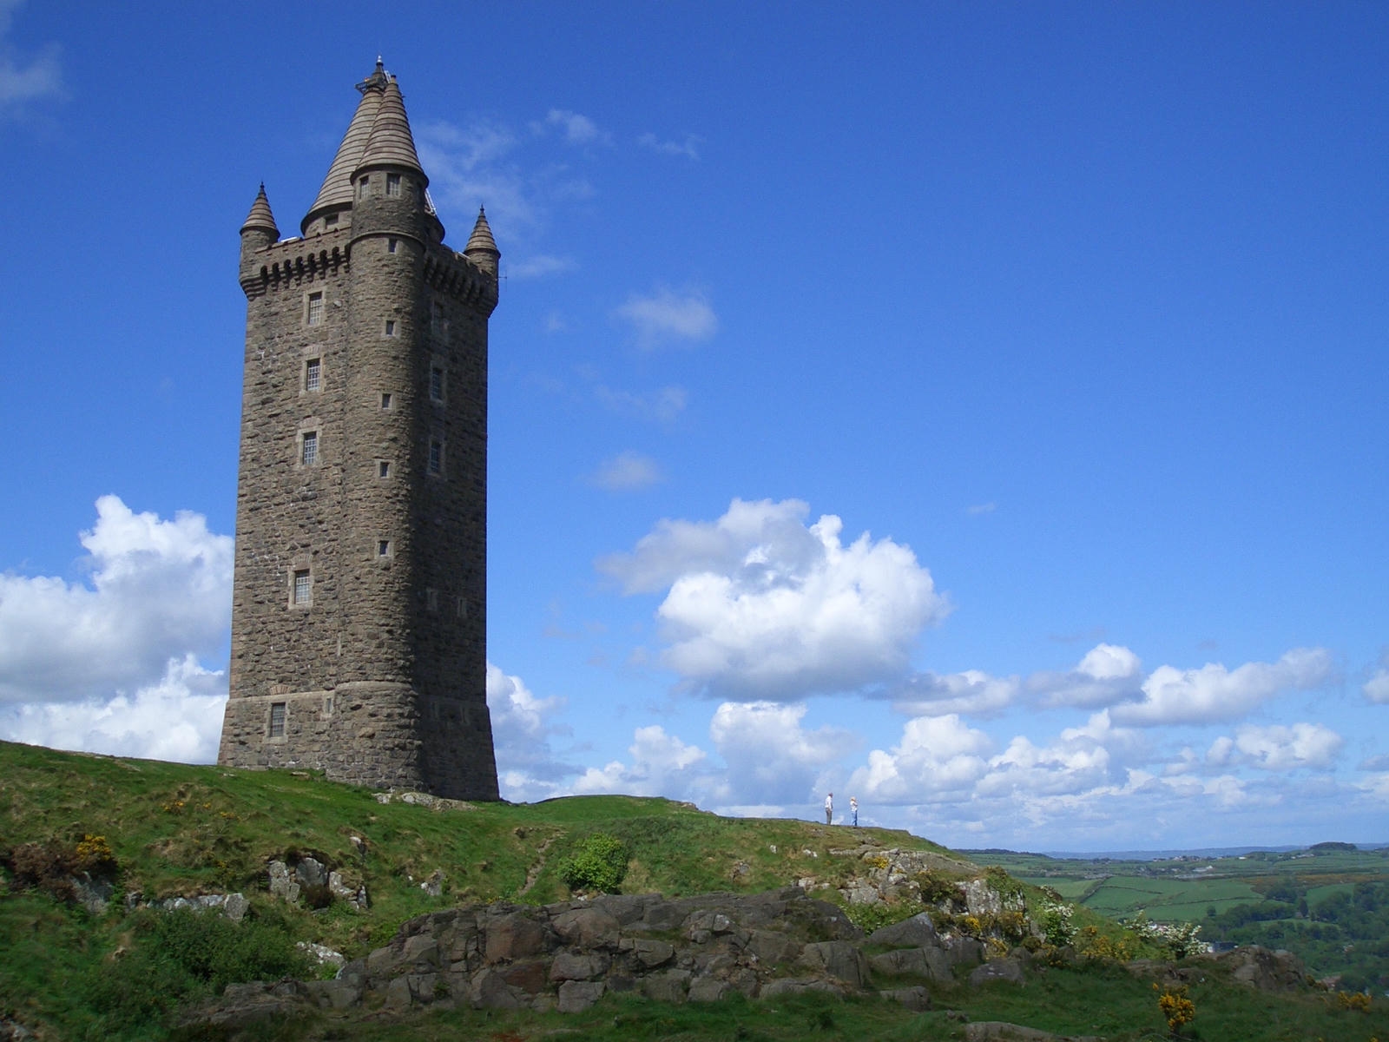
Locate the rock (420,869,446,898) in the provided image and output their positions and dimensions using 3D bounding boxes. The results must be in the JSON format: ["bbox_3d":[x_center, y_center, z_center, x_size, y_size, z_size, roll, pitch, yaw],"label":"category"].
[{"bbox_3d":[-6.434,8.935,35.612,0.639,0.719,0.575,1,-14,-10],"label":"rock"}]

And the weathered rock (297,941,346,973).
[{"bbox_3d":[-6.989,8.159,27.086,0.929,0.586,0.651,2,-14,-14],"label":"weathered rock"}]

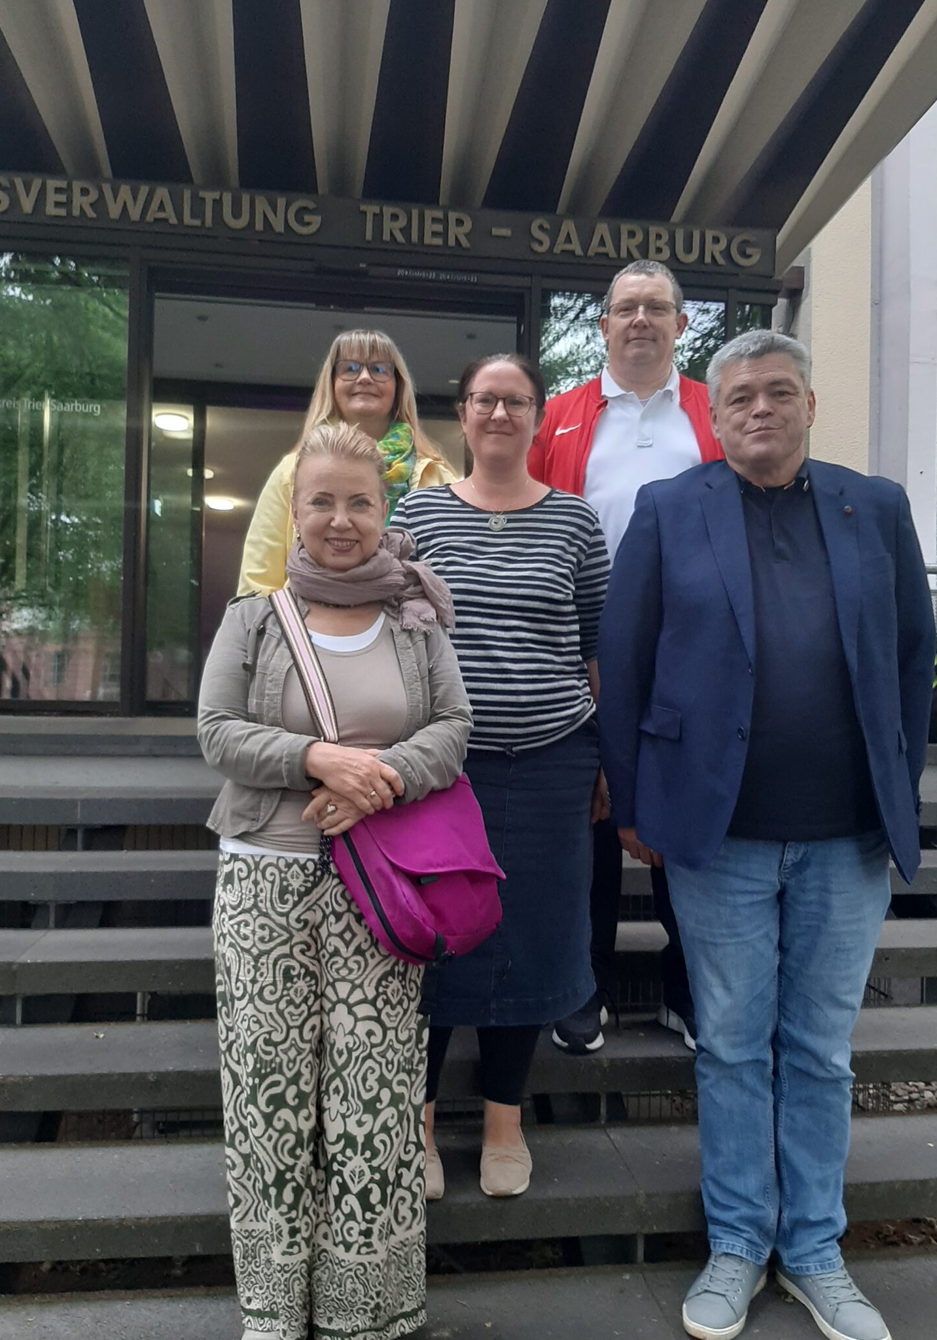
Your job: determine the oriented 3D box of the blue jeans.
[{"bbox_3d":[0.556,0.660,1.910,0.420,0.890,0.300,1,0,6],"label":"blue jeans"}]

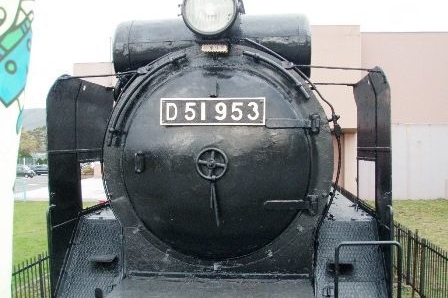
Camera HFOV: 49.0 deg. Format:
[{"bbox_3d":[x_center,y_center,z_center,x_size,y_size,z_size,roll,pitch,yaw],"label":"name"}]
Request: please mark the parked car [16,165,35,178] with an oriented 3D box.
[{"bbox_3d":[-25.200,2.774,60.100,4.200,1.500,1.680,0,0,3],"label":"parked car"}]

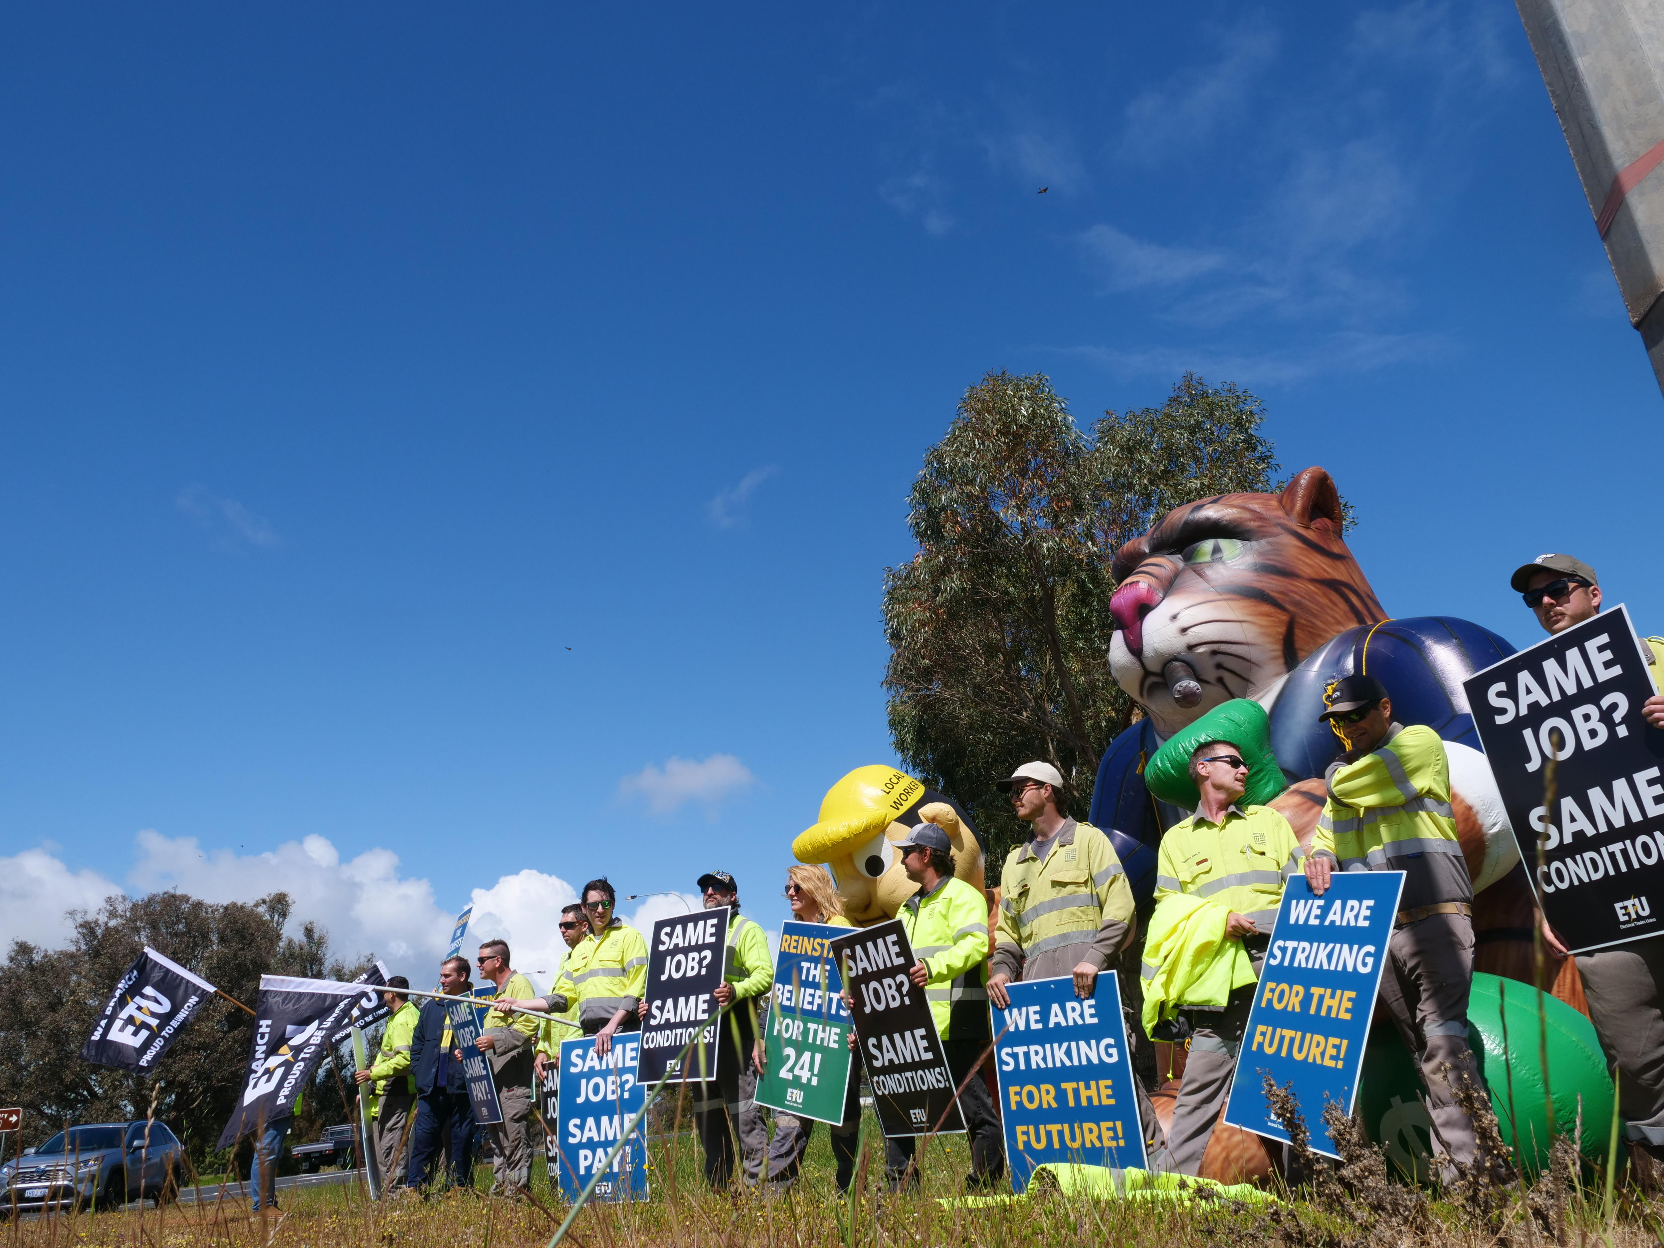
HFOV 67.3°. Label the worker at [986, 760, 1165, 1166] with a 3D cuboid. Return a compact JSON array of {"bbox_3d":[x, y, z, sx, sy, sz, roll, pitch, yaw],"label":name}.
[{"bbox_3d":[1.075,1.505,5.664,0.640,1.820,0.450,-20,-27,36],"label":"worker"}]

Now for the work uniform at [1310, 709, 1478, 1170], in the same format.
[{"bbox_3d":[2.027,1.130,4.455,0.480,1.600,0.580,5,-23,-20],"label":"work uniform"}]

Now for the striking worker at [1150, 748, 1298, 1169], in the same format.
[{"bbox_3d":[1.621,1.359,5.217,0.620,1.770,0.470,-15,-27,30],"label":"striking worker"}]

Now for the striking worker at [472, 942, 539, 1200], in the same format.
[{"bbox_3d":[-2.423,3.261,9.300,0.480,1.800,0.520,8,-24,-26],"label":"striking worker"}]

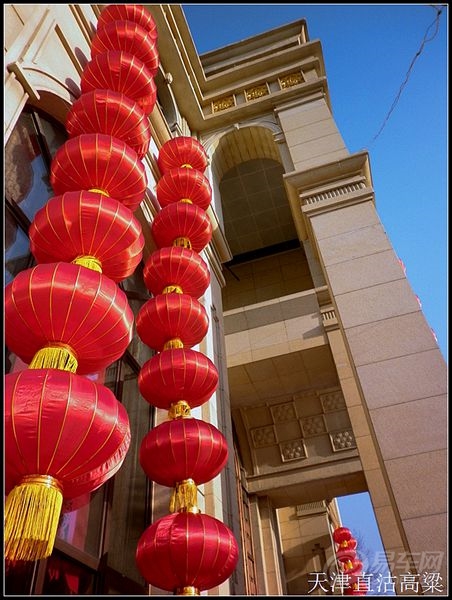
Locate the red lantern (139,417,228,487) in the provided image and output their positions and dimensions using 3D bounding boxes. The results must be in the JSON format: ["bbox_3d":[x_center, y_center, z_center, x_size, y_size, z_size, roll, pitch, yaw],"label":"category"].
[{"bbox_3d":[-0.291,1.078,3.406,0.620,0.409,0.620,-3,-43,-3],"label":"red lantern"}]

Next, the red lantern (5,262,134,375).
[{"bbox_3d":[-0.958,0.129,2.931,0.800,0.568,0.800,-3,-43,-3],"label":"red lantern"}]

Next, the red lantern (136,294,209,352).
[{"bbox_3d":[-0.460,0.214,4.240,0.620,0.409,0.620,-3,-43,-3],"label":"red lantern"}]

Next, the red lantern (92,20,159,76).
[{"bbox_3d":[-0.946,-2.274,4.571,0.620,0.409,0.620,-3,-43,-3],"label":"red lantern"}]

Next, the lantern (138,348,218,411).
[{"bbox_3d":[-0.368,0.641,3.806,0.620,0.409,0.620,-3,-43,-3],"label":"lantern"}]

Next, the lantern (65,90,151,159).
[{"bbox_3d":[-1.114,-1.599,4.652,0.800,0.568,0.800,-3,-43,-3],"label":"lantern"}]

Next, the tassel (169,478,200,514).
[{"bbox_3d":[-0.277,1.296,3.206,0.171,0.236,0.171,-15,-44,10],"label":"tassel"}]

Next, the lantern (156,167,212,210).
[{"bbox_3d":[-0.468,-1.196,5.512,0.620,0.409,0.620,-3,-43,-3],"label":"lantern"}]

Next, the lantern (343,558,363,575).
[{"bbox_3d":[4.974,10.458,19.040,0.800,0.568,0.800,-15,-44,10],"label":"lantern"}]

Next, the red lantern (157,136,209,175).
[{"bbox_3d":[-0.524,-1.715,6.023,0.620,0.409,0.620,-3,-43,-3],"label":"red lantern"}]

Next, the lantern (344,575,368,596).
[{"bbox_3d":[4.897,10.732,18.240,0.800,0.568,0.800,-15,-44,10],"label":"lantern"}]

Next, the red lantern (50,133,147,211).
[{"bbox_3d":[-1.054,-1.005,4.093,0.800,0.568,0.800,-3,-43,-3],"label":"red lantern"}]

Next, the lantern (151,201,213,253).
[{"bbox_3d":[-0.450,-0.707,5.044,0.620,0.409,0.620,-3,-43,-3],"label":"lantern"}]

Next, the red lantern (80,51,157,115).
[{"bbox_3d":[-1.136,-2.218,5.195,0.800,0.568,0.800,-3,-43,-3],"label":"red lantern"}]

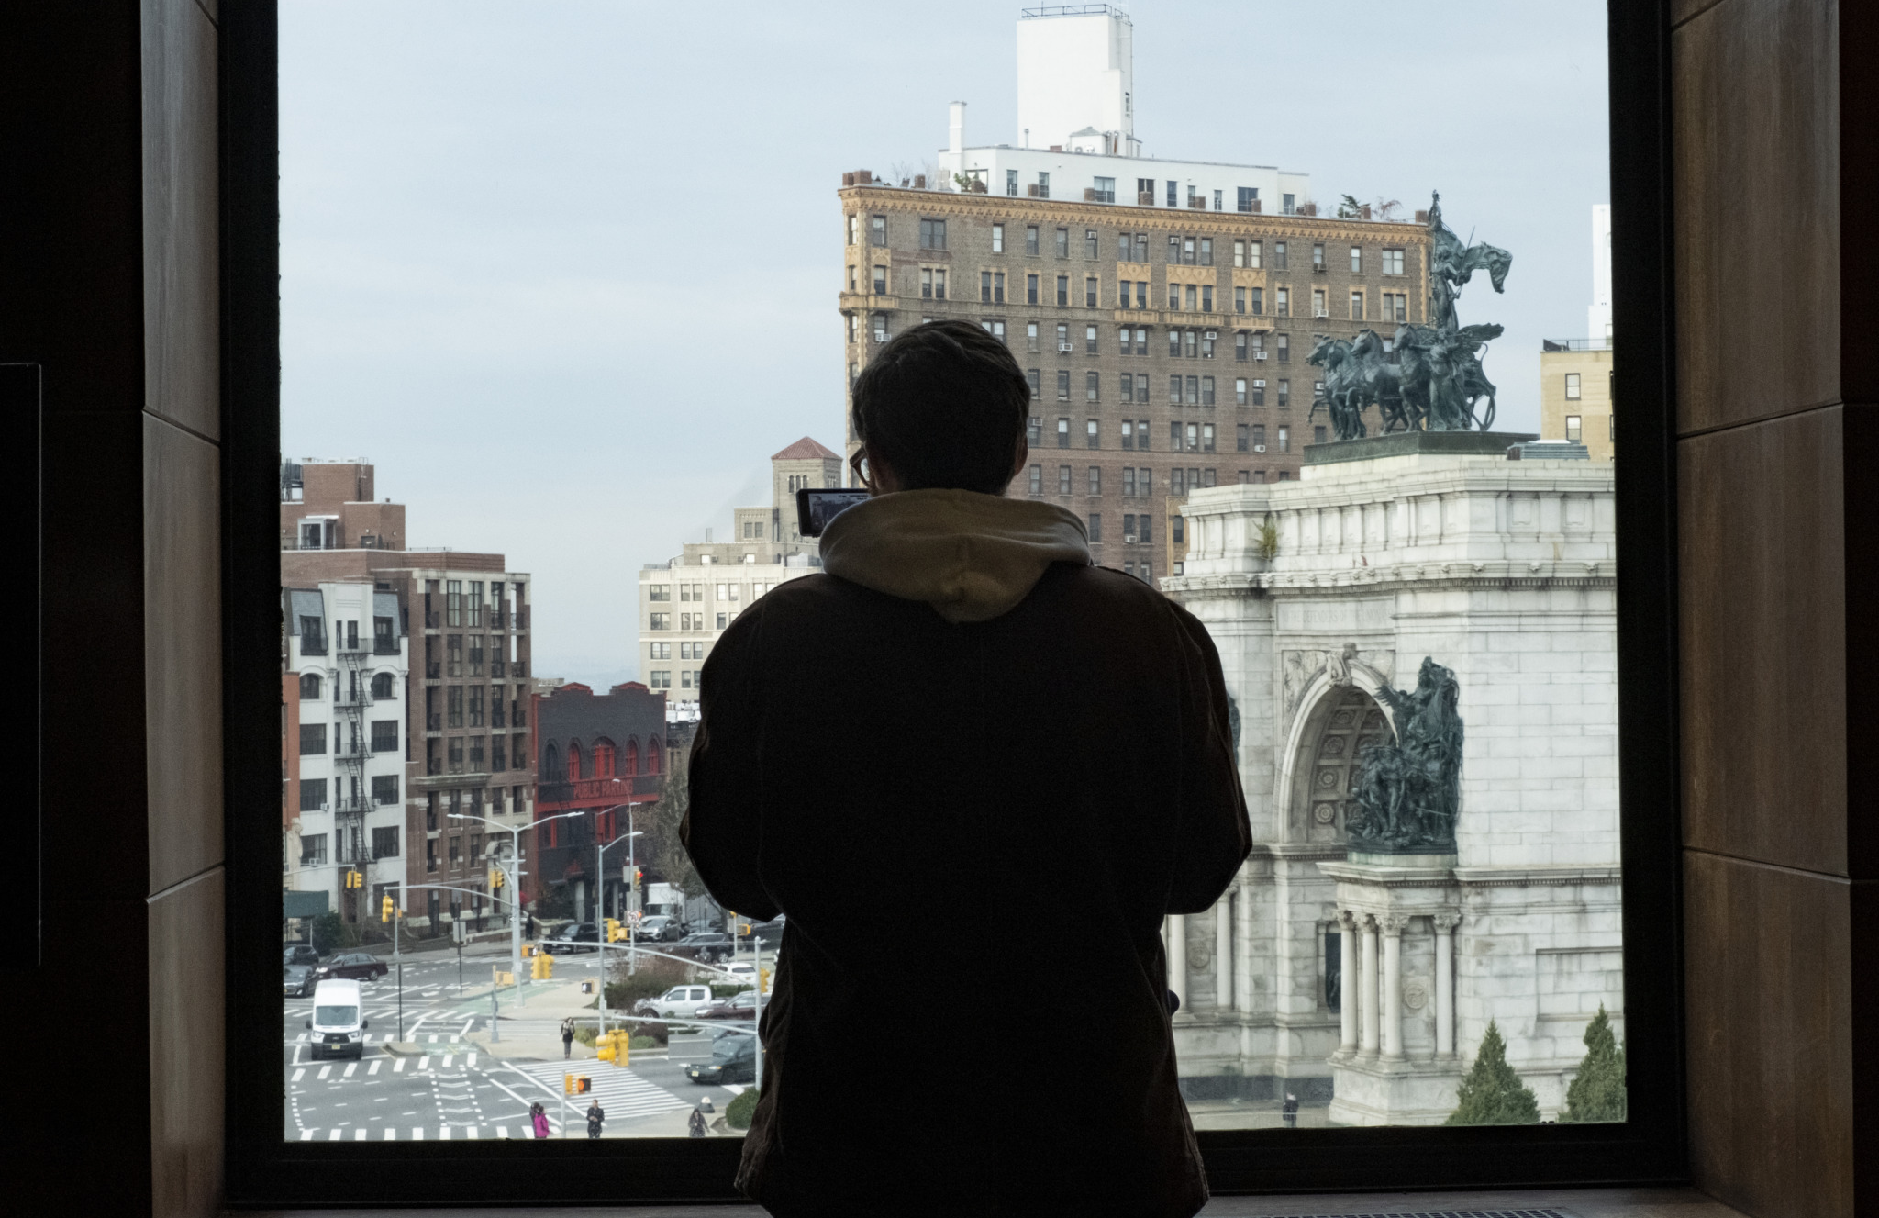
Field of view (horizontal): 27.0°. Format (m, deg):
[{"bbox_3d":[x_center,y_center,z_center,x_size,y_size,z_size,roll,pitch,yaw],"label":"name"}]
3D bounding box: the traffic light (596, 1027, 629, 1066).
[{"bbox_3d":[-8.930,11.970,107.000,0.850,1.050,0.650,0,-1,-3],"label":"traffic light"}]

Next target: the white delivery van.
[{"bbox_3d":[-24.400,16.667,158.986,2.200,2.720,6.000,0,-1,-8],"label":"white delivery van"}]

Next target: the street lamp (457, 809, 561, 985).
[{"bbox_3d":[-19.471,13.904,181.041,6.300,9.000,0.500,0,-1,-7],"label":"street lamp"}]

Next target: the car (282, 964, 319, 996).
[{"bbox_3d":[-32.900,19.016,200.500,1.830,1.500,4.600,0,-1,1],"label":"car"}]

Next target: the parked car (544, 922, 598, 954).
[{"bbox_3d":[-22.860,20.512,243.000,1.900,1.760,4.750,-1,-1,22],"label":"parked car"}]

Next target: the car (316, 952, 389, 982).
[{"bbox_3d":[-31.850,19.460,211.600,1.820,1.460,4.800,-1,-1,45],"label":"car"}]

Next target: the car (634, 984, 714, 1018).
[{"bbox_3d":[-11.350,18.096,180.000,5.250,1.770,1.870,0,-1,-10],"label":"car"}]

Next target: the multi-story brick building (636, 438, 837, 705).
[{"bbox_3d":[-19.600,4.200,428.000,23.000,44.000,20.000,-1,-1,12],"label":"multi-story brick building"}]

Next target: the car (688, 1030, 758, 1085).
[{"bbox_3d":[-7.160,17.191,150.119,4.700,1.580,1.860,0,-1,-45],"label":"car"}]

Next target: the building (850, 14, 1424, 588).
[{"bbox_3d":[7.747,-9.974,263.681,47.800,61.000,22.000,0,-1,-33],"label":"building"}]

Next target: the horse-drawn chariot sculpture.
[{"bbox_3d":[18.180,-10.952,145.918,6.500,9.300,9.200,0,-1,-19],"label":"horse-drawn chariot sculpture"}]

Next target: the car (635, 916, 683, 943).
[{"bbox_3d":[-16.939,19.284,238.200,1.820,1.540,4.500,0,-1,13],"label":"car"}]

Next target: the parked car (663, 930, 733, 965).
[{"bbox_3d":[-14.300,20.075,230.800,4.650,1.700,1.850,0,-1,-40],"label":"parked car"}]

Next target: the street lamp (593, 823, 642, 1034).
[{"bbox_3d":[-13.000,13.630,159.000,0.500,9.130,3.000,0,-1,-36],"label":"street lamp"}]

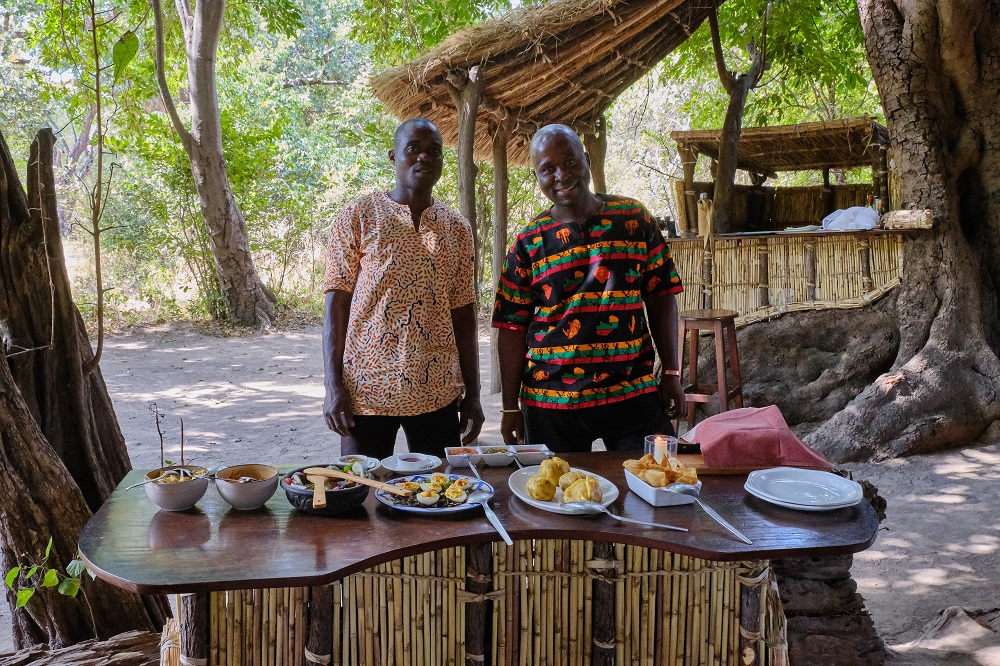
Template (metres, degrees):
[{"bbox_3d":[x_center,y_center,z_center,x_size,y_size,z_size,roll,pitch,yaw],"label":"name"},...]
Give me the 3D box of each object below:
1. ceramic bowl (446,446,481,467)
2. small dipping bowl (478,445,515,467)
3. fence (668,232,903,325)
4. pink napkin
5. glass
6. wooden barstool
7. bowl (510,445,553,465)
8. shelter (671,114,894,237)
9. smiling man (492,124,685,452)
[{"bbox_3d":[-0.089,0.305,2.200,0.086,0.037,0.082,-1,9,-5],"label":"ceramic bowl"},{"bbox_3d":[-0.005,0.304,2.208,0.086,0.037,0.082,-1,9,-5],"label":"small dipping bowl"},{"bbox_3d":[1.950,-0.369,6.136,1.570,0.650,0.220,1,9,5],"label":"fence"},{"bbox_3d":[0.627,0.246,2.219,0.325,0.115,0.230,0,9,2],"label":"pink napkin"},{"bbox_3d":[0.385,0.295,2.124,0.081,0.080,0.081,0,9,0],"label":"glass"},{"bbox_3d":[1.264,0.279,5.423,0.385,0.790,0.385,2,9,12],"label":"wooden barstool"},{"bbox_3d":[0.078,0.302,2.217,0.086,0.037,0.082,-1,9,-5],"label":"bowl"},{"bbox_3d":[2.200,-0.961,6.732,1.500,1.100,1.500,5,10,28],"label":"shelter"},{"bbox_3d":[0.265,0.240,2.699,0.563,1.700,0.360,1,9,5],"label":"smiling man"}]

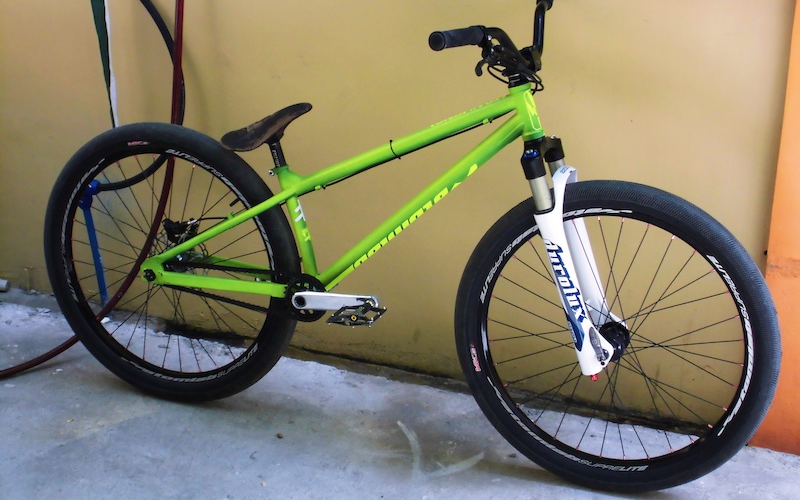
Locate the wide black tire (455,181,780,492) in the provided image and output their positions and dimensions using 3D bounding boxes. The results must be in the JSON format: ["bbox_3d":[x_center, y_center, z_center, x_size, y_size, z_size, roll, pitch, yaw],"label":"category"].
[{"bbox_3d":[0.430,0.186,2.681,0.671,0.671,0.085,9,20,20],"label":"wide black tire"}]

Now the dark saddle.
[{"bbox_3d":[-0.277,-0.258,2.832,0.236,0.060,0.132,-17,10,27],"label":"dark saddle"}]

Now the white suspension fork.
[{"bbox_3d":[0.354,0.002,2.651,0.076,0.487,0.182,-14,11,26],"label":"white suspension fork"}]

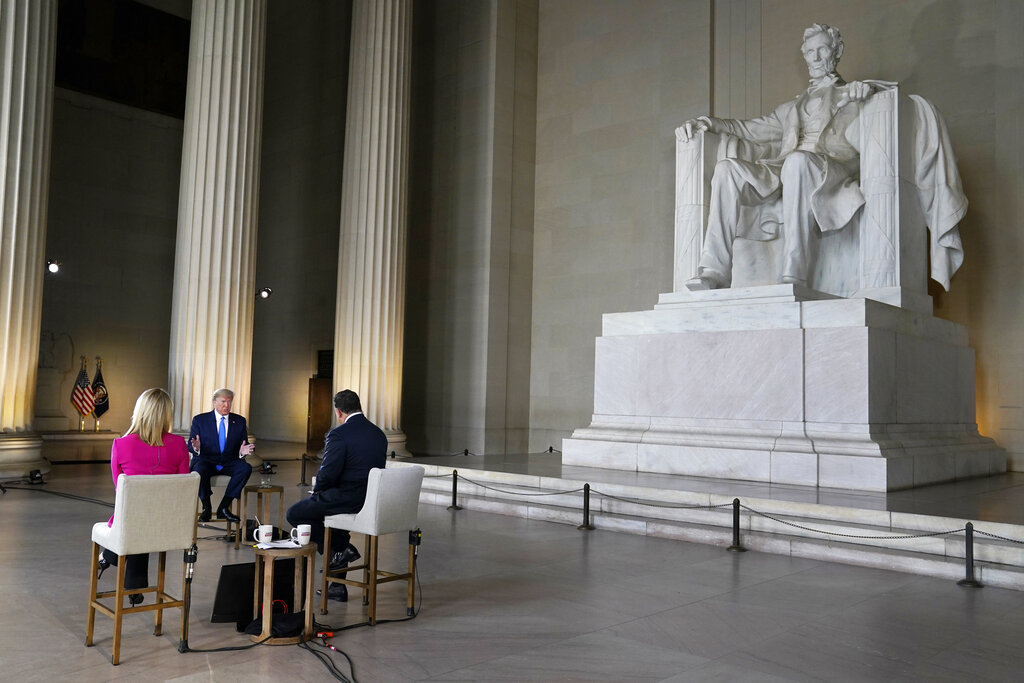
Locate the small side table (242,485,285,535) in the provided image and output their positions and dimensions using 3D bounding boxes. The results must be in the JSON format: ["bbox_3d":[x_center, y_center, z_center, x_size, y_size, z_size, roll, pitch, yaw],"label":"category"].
[{"bbox_3d":[-2.692,1.889,9.239,0.405,0.610,0.405,-2,-6,43],"label":"small side table"}]

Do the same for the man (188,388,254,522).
[{"bbox_3d":[-3.056,1.206,9.069,0.660,1.380,0.760,3,-4,-21],"label":"man"}]

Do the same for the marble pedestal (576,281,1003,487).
[{"bbox_3d":[5.193,0.837,15.946,5.700,3.040,6.330,-2,-6,43],"label":"marble pedestal"}]

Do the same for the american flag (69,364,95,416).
[{"bbox_3d":[-14.344,1.636,28.500,0.350,1.740,0.780,-2,-6,43],"label":"american flag"}]

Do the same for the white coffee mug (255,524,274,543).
[{"bbox_3d":[-1.684,1.301,5.781,0.130,0.115,0.090,5,-6,-42],"label":"white coffee mug"}]

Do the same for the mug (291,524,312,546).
[{"bbox_3d":[-1.408,1.302,5.737,0.130,0.120,0.090,4,-5,-27],"label":"mug"}]

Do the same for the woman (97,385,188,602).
[{"bbox_3d":[-2.419,1.012,5.529,0.520,1.410,0.760,5,-5,-38],"label":"woman"}]

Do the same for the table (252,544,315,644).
[{"bbox_3d":[-1.522,1.666,5.710,0.405,0.605,0.405,1,-4,0],"label":"table"}]

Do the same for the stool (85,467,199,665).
[{"bbox_3d":[-2.312,1.368,5.359,0.500,1.100,0.560,5,-6,-42],"label":"stool"}]

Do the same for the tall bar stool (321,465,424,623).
[{"bbox_3d":[-1.034,1.476,6.356,0.570,1.090,0.500,-2,-5,37],"label":"tall bar stool"}]

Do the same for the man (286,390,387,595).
[{"bbox_3d":[-1.312,1.207,6.611,0.860,1.660,0.580,-2,-5,40],"label":"man"}]

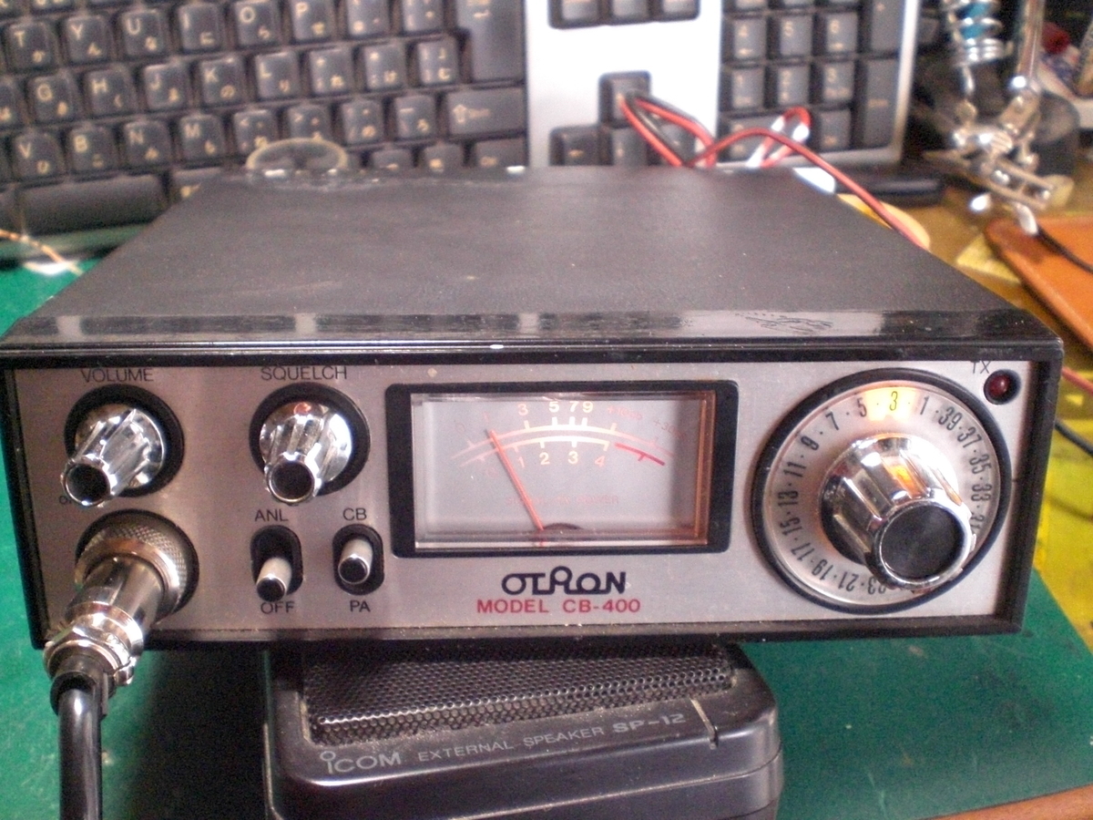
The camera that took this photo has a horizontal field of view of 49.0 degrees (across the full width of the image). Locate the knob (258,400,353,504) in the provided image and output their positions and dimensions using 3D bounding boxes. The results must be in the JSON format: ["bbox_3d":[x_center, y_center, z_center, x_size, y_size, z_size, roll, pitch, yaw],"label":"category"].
[{"bbox_3d":[-0.040,0.008,0.196,0.015,0.015,0.017,0,20,-3],"label":"knob"}]

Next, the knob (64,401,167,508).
[{"bbox_3d":[-0.071,0.009,0.194,0.015,0.015,0.017,0,20,-3],"label":"knob"}]

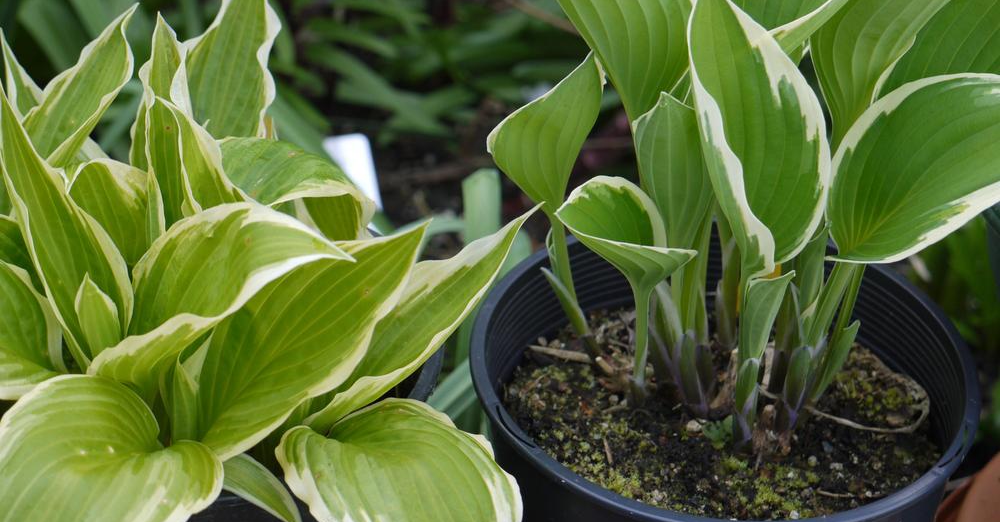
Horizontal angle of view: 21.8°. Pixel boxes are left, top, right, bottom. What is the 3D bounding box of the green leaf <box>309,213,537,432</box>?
[{"bbox_3d":[-0.029,0.021,0.955,0.108,0.022,0.034,-43,54,9],"label":"green leaf"}]

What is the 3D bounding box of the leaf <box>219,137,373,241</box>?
[{"bbox_3d":[-0.076,-0.027,0.975,0.058,0.026,0.034,6,37,3],"label":"leaf"}]

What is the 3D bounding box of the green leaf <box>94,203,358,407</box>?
[{"bbox_3d":[-0.099,0.013,0.930,0.090,0.045,0.052,-17,35,12],"label":"green leaf"}]

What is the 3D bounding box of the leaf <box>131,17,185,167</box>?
[{"bbox_3d":[-0.127,-0.060,0.968,0.021,0.068,0.018,-3,17,0],"label":"leaf"}]

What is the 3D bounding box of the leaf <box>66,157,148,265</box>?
[{"bbox_3d":[-0.143,-0.017,0.955,0.030,0.045,0.022,-9,20,-11],"label":"leaf"}]

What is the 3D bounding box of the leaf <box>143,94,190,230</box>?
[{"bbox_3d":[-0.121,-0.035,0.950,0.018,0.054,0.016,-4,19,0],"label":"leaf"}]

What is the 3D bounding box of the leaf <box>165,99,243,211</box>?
[{"bbox_3d":[-0.107,-0.039,0.952,0.022,0.050,0.018,-14,17,11],"label":"leaf"}]

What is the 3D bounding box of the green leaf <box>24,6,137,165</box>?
[{"bbox_3d":[-0.158,-0.066,0.980,0.024,0.066,0.018,31,11,0],"label":"green leaf"}]

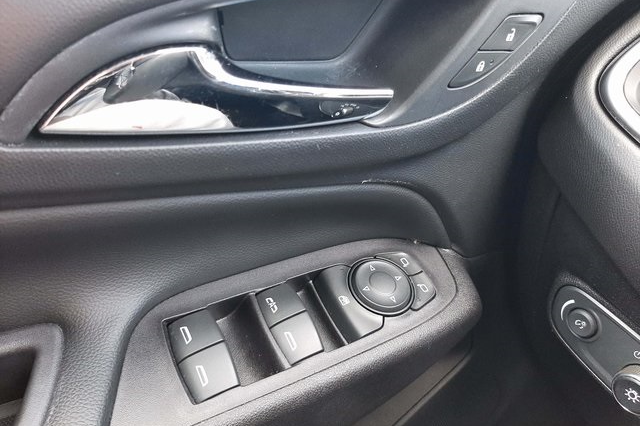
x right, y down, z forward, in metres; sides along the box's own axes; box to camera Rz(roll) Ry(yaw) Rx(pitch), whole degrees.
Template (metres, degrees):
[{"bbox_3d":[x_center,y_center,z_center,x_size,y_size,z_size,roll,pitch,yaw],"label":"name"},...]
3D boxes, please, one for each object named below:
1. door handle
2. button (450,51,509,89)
[{"bbox_3d":[-0.034,-0.062,0.241,0.190,0.046,0.032,-9,47,-35],"label":"door handle"},{"bbox_3d":[0.100,-0.090,0.300,0.044,0.026,0.007,-9,37,-35],"label":"button"}]

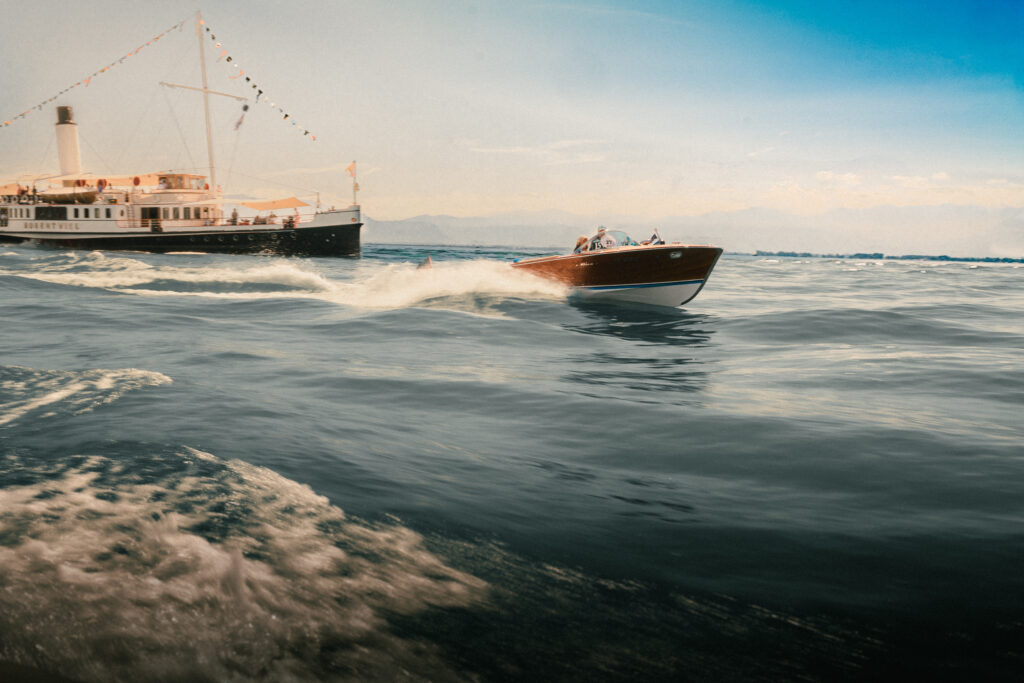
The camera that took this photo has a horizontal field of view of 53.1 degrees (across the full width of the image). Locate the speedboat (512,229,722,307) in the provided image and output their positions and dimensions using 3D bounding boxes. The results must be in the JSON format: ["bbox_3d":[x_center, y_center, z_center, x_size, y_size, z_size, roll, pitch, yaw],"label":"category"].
[{"bbox_3d":[1.874,-1.624,24.299,6.500,1.850,2.200,0,4,31],"label":"speedboat"}]

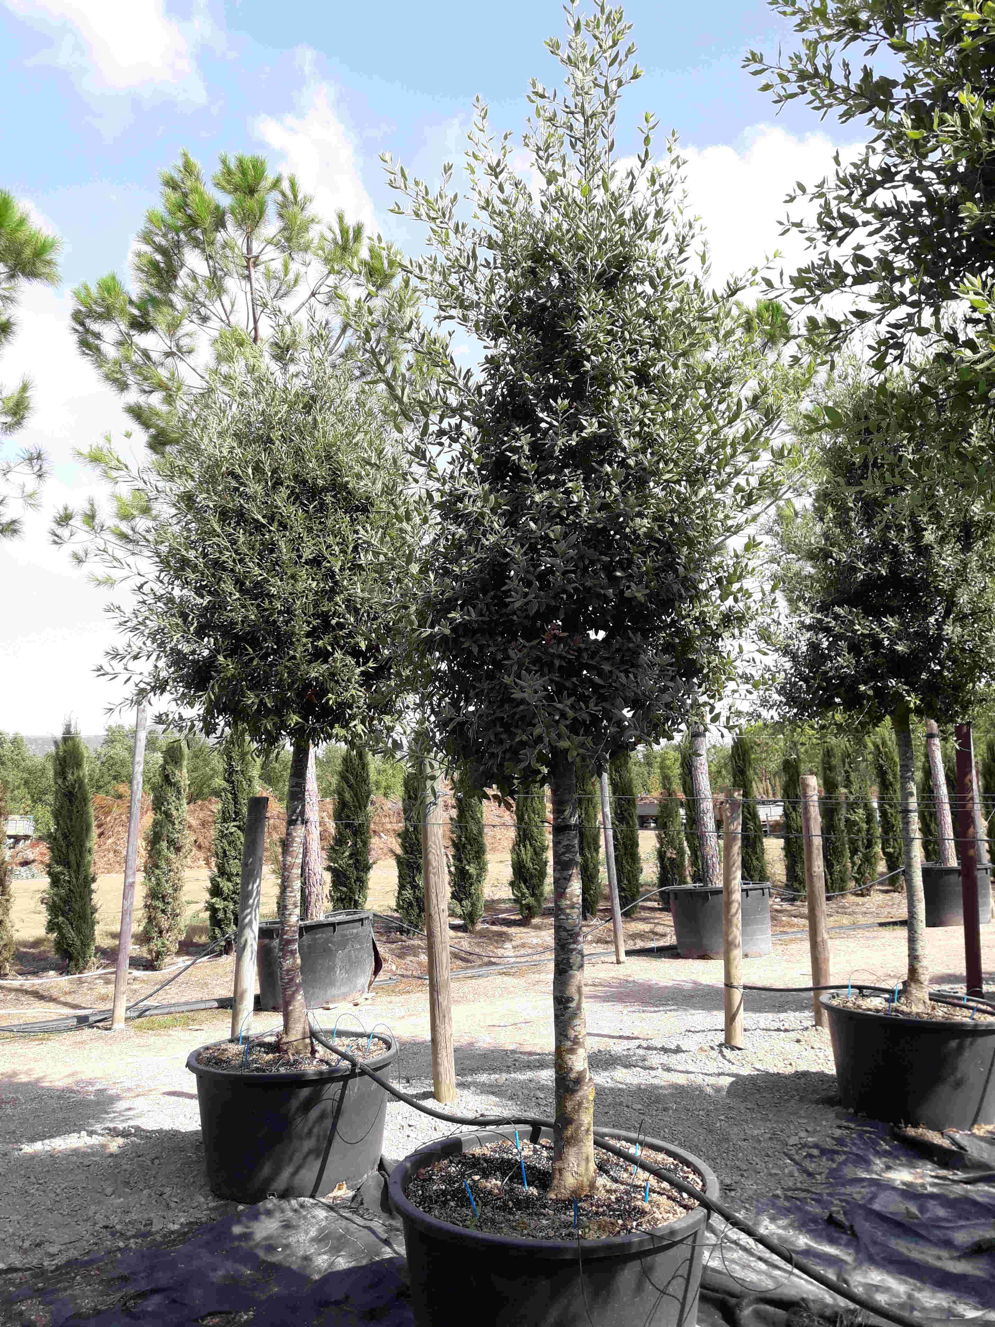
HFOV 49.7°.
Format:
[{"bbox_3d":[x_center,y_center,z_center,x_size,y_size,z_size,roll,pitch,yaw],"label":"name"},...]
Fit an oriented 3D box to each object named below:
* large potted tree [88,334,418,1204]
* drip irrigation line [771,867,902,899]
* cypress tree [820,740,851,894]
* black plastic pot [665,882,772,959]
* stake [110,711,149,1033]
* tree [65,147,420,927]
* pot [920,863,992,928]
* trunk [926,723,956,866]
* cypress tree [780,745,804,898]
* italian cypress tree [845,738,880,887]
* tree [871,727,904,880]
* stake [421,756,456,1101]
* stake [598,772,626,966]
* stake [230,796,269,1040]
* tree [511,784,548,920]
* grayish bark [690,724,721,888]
[{"bbox_3d":[-1.050,0.269,4.624,1.415,3.644,1.415,-1,-7,0],"label":"large potted tree"},{"bbox_3d":[3.691,2.339,11.405,0.040,0.208,2.970,-6,-9,44],"label":"drip irrigation line"},{"bbox_3d":[4.976,2.306,15.995,0.461,2.250,0.461,-1,-7,0],"label":"cypress tree"},{"bbox_3d":[2.136,2.444,10.313,0.990,0.640,0.990,-1,-7,12],"label":"black plastic pot"},{"bbox_3d":[-2.484,1.342,7.295,0.083,2.221,0.083,2,-7,0],"label":"stake"},{"bbox_3d":[-2.069,-0.898,8.651,2.922,6.989,2.922,-1,-7,0],"label":"tree"},{"bbox_3d":[5.226,2.642,12.395,0.968,0.682,0.968,-1,-7,0],"label":"pot"},{"bbox_3d":[5.198,1.458,12.596,0.146,1.839,0.146,-8,-9,22],"label":"trunk"},{"bbox_3d":[4.262,2.267,15.349,0.400,2.143,0.400,-1,-7,15],"label":"cypress tree"},{"bbox_3d":[5.550,2.298,16.301,0.535,2.309,0.535,-2,-7,18],"label":"italian cypress tree"},{"bbox_3d":[6.154,2.319,17.080,0.525,2.460,0.525,-1,-7,0],"label":"tree"},{"bbox_3d":[-0.306,1.347,5.497,0.106,1.717,0.106,-2,-6,-3],"label":"stake"},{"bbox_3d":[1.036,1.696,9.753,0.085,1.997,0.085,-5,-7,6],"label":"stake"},{"bbox_3d":[-1.369,1.507,5.948,0.108,1.527,0.108,2,-7,0],"label":"stake"},{"bbox_3d":[0.365,2.099,13.017,0.458,2.055,0.458,-1,-7,0],"label":"tree"},{"bbox_3d":[1.998,1.330,10.415,0.161,1.667,0.161,-4,-7,11],"label":"grayish bark"}]

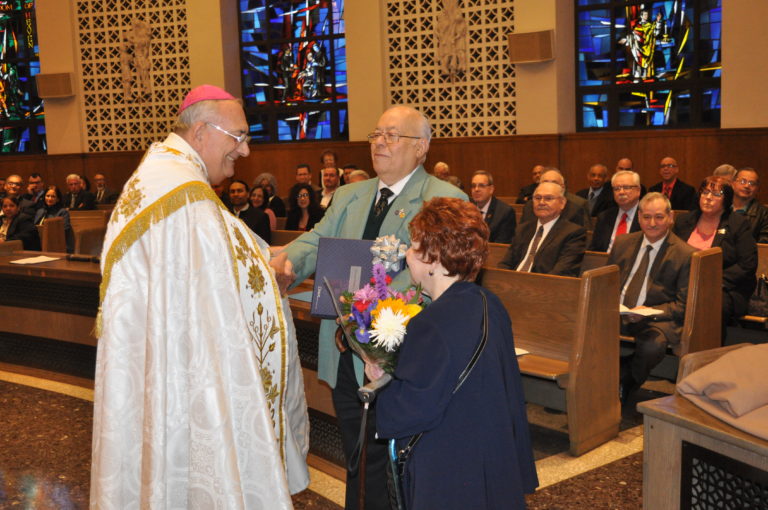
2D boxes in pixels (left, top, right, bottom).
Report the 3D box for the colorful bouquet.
[{"bbox_3d":[0.002,0.149,2.550,0.280,0.410,0.250,-1,8,5],"label":"colorful bouquet"}]

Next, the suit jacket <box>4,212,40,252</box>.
[{"bbox_3d":[-3.495,-0.125,7.957,0.500,0.580,0.380,0,8,13],"label":"suit jacket"}]

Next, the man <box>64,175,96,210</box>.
[{"bbox_3d":[-3.679,-0.313,10.016,0.540,1.293,0.760,0,8,12],"label":"man"}]

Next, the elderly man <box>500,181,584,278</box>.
[{"bbox_3d":[0.884,0.219,4.908,0.820,1.270,0.580,-8,9,-43],"label":"elderly man"}]

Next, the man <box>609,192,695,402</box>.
[{"bbox_3d":[1.405,0.282,4.510,0.560,1.220,0.740,4,10,38],"label":"man"}]

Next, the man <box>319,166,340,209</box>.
[{"bbox_3d":[-0.653,-0.303,8.934,0.580,1.270,0.820,3,8,34],"label":"man"}]

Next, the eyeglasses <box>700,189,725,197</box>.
[{"bbox_3d":[2.062,-0.392,5.200,0.140,0.045,0.140,13,2,38],"label":"eyeglasses"}]

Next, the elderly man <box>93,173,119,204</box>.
[{"bbox_3d":[-4.241,-0.556,12.218,0.580,1.270,0.820,1,7,22],"label":"elderly man"}]

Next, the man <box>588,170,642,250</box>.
[{"bbox_3d":[1.493,0.092,5.455,0.580,1.270,0.820,5,9,44],"label":"man"}]

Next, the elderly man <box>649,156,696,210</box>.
[{"bbox_3d":[2.630,-0.252,7.858,0.540,1.326,0.760,5,11,41],"label":"elderly man"}]

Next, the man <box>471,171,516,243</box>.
[{"bbox_3d":[0.690,-0.014,6.508,0.820,1.270,0.580,-8,9,-43],"label":"man"}]

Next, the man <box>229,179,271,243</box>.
[{"bbox_3d":[-1.325,0.004,7.134,0.580,1.270,0.820,3,8,34],"label":"man"}]

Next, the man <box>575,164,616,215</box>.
[{"bbox_3d":[1.883,-0.175,7.612,0.540,1.294,0.760,6,11,43],"label":"man"}]

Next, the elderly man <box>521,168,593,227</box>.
[{"bbox_3d":[1.094,0.067,5.920,0.760,1.342,0.550,-10,11,-43],"label":"elderly man"}]

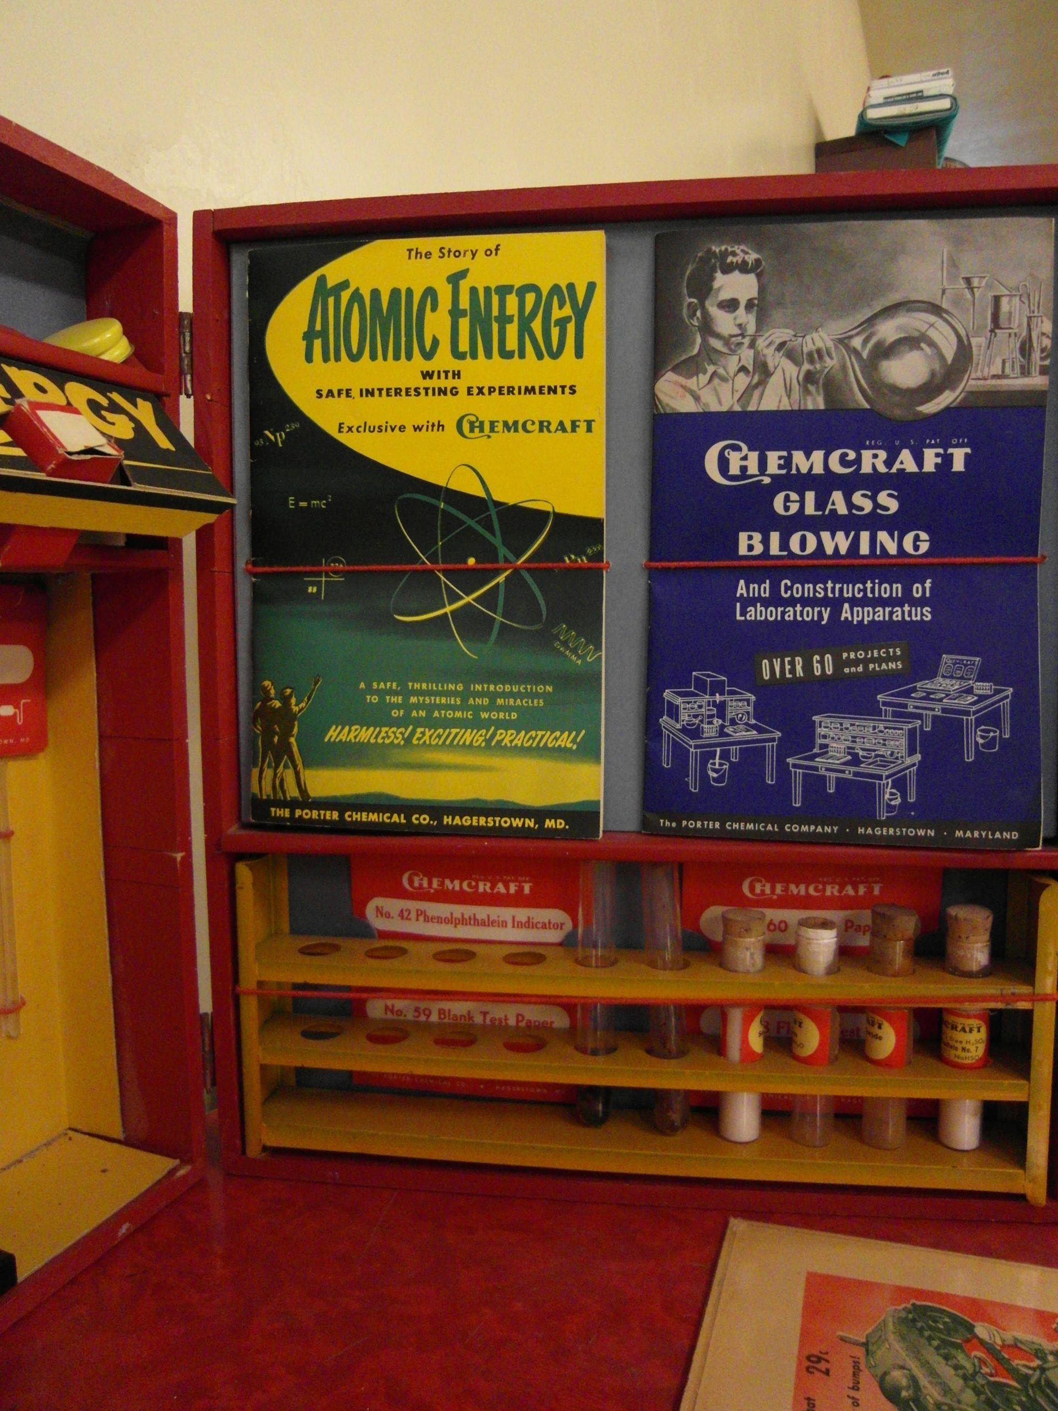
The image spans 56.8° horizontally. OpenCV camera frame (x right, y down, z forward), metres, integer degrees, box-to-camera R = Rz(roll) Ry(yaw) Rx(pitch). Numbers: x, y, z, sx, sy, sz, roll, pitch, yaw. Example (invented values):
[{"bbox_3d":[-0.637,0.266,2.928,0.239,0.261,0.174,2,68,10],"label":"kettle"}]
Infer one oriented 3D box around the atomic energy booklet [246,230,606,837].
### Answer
[{"bbox_3d":[-0.039,-0.060,0.361,0.133,0.214,0.005,1,4,8],"label":"atomic energy booklet"}]

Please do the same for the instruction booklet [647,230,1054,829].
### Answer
[{"bbox_3d":[0.110,-0.060,0.345,0.135,0.214,0.005,1,2,8],"label":"instruction booklet"}]

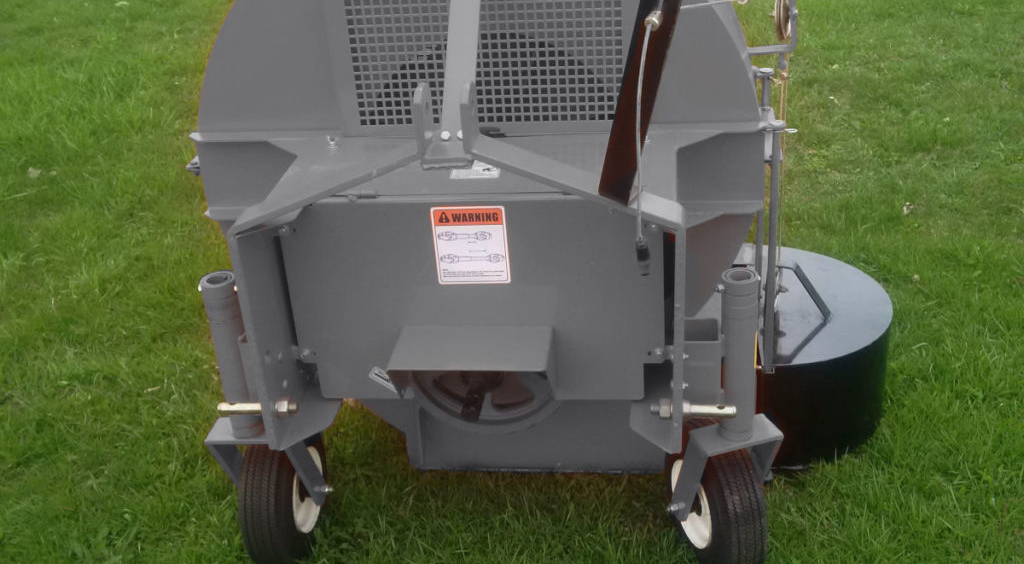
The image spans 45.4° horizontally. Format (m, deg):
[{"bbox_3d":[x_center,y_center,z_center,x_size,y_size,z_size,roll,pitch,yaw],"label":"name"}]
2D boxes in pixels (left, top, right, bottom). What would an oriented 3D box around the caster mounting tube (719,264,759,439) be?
[{"bbox_3d":[0.386,0.129,2.075,0.062,0.310,0.062,0,27,8],"label":"caster mounting tube"}]

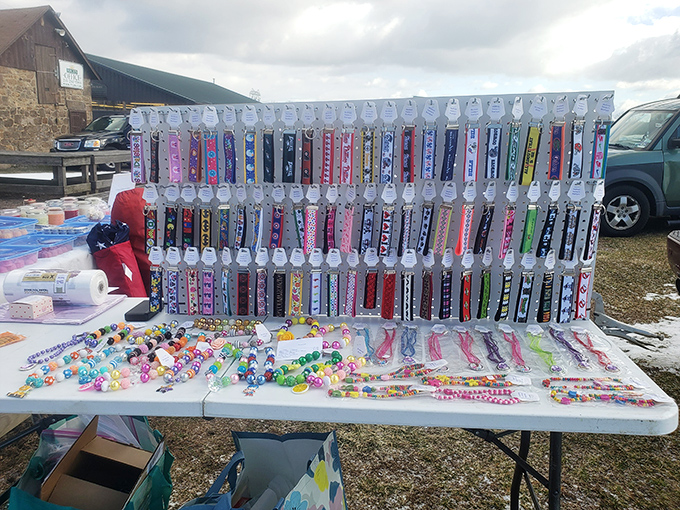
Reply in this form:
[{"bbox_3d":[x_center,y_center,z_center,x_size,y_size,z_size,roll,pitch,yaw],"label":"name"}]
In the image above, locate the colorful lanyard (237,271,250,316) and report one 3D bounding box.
[{"bbox_3d":[-0.279,0.111,1.476,0.034,0.140,0.012,3,14,0],"label":"colorful lanyard"}]

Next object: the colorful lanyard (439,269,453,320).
[{"bbox_3d":[0.292,0.111,1.405,0.034,0.144,0.012,-2,15,-7],"label":"colorful lanyard"}]

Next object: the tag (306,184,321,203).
[{"bbox_3d":[-0.071,-0.165,1.367,0.043,0.051,0.003,1,13,7],"label":"tag"}]

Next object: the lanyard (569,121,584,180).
[{"bbox_3d":[0.577,-0.256,1.245,0.034,0.140,0.014,-1,13,8],"label":"lanyard"}]

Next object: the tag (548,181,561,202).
[{"bbox_3d":[0.534,-0.158,1.272,0.043,0.057,0.005,-8,15,-22],"label":"tag"}]

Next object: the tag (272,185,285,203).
[{"bbox_3d":[-0.164,-0.164,1.364,0.043,0.056,0.005,10,16,32],"label":"tag"}]

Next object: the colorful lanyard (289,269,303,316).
[{"bbox_3d":[-0.124,0.109,1.453,0.034,0.141,0.014,5,14,7],"label":"colorful lanyard"}]

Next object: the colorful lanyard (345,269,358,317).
[{"bbox_3d":[0.033,0.109,1.431,0.034,0.139,0.014,4,14,7],"label":"colorful lanyard"}]

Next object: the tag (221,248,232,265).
[{"bbox_3d":[-0.318,0.005,1.439,0.043,0.056,0.005,12,16,32],"label":"tag"}]

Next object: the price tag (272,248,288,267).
[{"bbox_3d":[-0.168,0.007,1.433,0.043,0.052,0.005,0,13,8],"label":"price tag"}]

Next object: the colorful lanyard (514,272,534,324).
[{"bbox_3d":[0.499,0.114,1.380,0.034,0.145,0.012,3,15,4],"label":"colorful lanyard"}]

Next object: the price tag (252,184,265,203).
[{"bbox_3d":[-0.217,-0.163,1.366,0.044,0.049,0.004,12,17,31],"label":"price tag"}]

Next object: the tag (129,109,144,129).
[{"bbox_3d":[-0.538,-0.361,1.355,0.044,0.055,0.005,1,13,4],"label":"tag"}]

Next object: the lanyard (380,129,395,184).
[{"bbox_3d":[0.121,-0.250,1.298,0.032,0.143,0.014,3,14,5],"label":"lanyard"}]

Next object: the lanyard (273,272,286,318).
[{"bbox_3d":[-0.175,0.111,1.464,0.034,0.138,0.012,1,13,7],"label":"lanyard"}]

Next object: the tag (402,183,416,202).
[{"bbox_3d":[0.181,-0.162,1.336,0.043,0.052,0.003,-5,14,-20],"label":"tag"}]

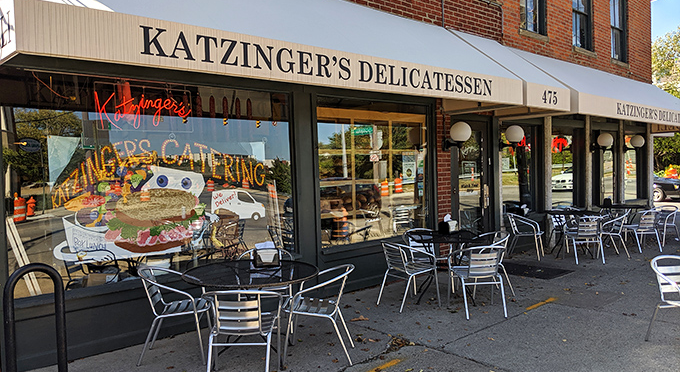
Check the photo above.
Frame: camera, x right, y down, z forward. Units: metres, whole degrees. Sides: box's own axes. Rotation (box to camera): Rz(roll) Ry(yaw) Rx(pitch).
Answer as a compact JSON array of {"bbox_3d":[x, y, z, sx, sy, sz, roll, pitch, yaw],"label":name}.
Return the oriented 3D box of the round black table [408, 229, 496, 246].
[{"bbox_3d":[1.206,0.927,6.010,0.950,0.720,0.950,-2,2,0],"label":"round black table"}]

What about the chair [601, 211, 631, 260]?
[{"bbox_3d":[4.589,0.840,9.069,0.575,0.730,0.560,-2,2,3],"label":"chair"}]

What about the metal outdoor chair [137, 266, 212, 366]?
[{"bbox_3d":[-1.376,1.052,4.427,0.560,0.730,0.540,-2,2,-7],"label":"metal outdoor chair"}]

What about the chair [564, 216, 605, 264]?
[{"bbox_3d":[3.976,0.863,8.612,0.560,0.730,0.575,-2,2,6],"label":"chair"}]

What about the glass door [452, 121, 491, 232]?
[{"bbox_3d":[2.133,0.076,8.568,1.000,2.220,0.080,-4,3,-42],"label":"glass door"}]

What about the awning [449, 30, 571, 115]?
[{"bbox_3d":[2.558,-1.759,8.015,1.290,1.300,1.270,-4,3,-42],"label":"awning"}]

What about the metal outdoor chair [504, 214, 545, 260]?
[{"bbox_3d":[3.188,0.858,9.144,0.575,0.730,0.560,-1,2,28],"label":"metal outdoor chair"}]

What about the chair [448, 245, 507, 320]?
[{"bbox_3d":[1.494,0.986,5.708,0.560,0.730,0.575,-2,2,-4],"label":"chair"}]

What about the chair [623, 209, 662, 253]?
[{"bbox_3d":[5.481,0.810,9.644,0.560,0.730,0.575,-2,2,-5],"label":"chair"}]

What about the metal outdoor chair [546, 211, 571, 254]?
[{"bbox_3d":[3.890,0.742,9.118,0.540,0.730,0.560,-3,2,-24],"label":"metal outdoor chair"}]

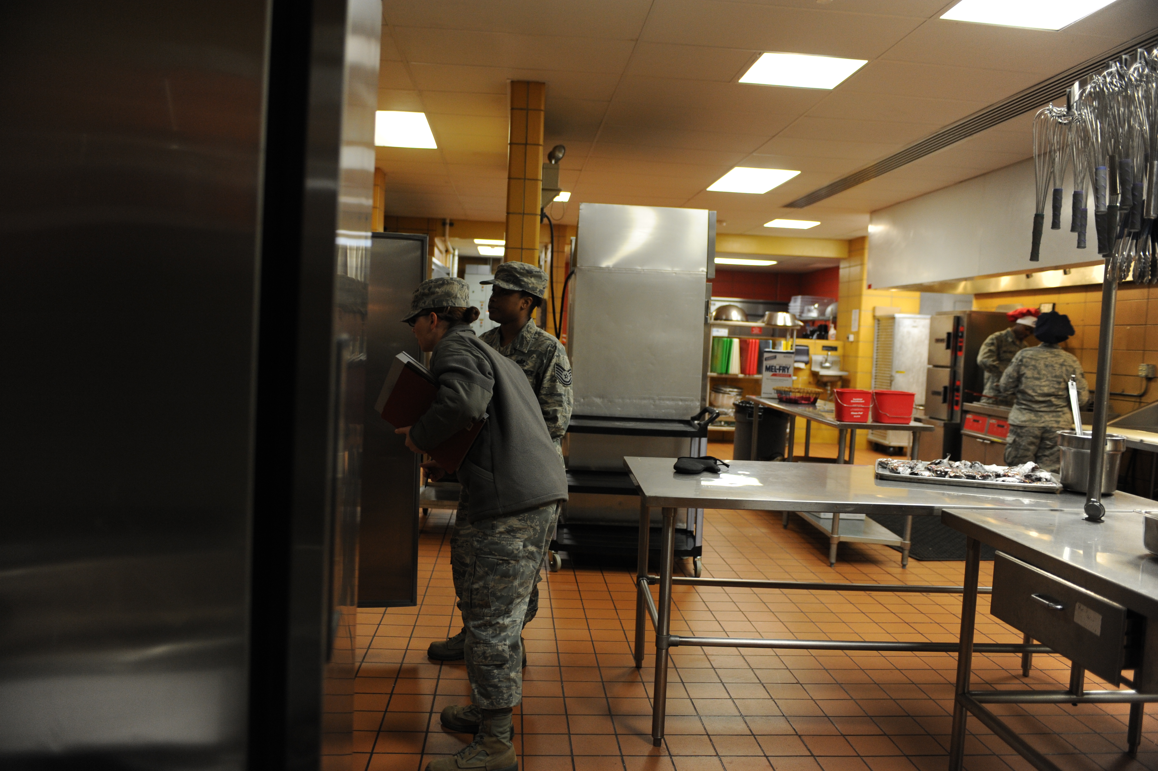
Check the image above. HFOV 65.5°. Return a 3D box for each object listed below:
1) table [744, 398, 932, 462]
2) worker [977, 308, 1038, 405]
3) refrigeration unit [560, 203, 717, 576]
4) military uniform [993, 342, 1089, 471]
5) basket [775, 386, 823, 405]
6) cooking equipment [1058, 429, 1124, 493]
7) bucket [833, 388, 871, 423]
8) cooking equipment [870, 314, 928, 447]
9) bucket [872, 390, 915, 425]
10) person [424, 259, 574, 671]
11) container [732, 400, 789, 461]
[{"bbox_3d":[1.757,0.610,6.605,0.595,0.887,2.300,2,3,-4],"label":"table"},{"bbox_3d":[3.767,0.192,7.922,0.420,1.740,0.520,4,4,26],"label":"worker"},{"bbox_3d":[0.356,-0.037,6.011,0.860,2.130,0.740,2,3,-4],"label":"refrigeration unit"},{"bbox_3d":[3.219,0.414,6.318,0.570,1.430,0.380,4,4,26],"label":"military uniform"},{"bbox_3d":[1.743,0.085,7.150,0.380,0.116,0.280,3,3,16],"label":"basket"},{"bbox_3d":[1.899,0.289,3.338,0.250,0.205,0.250,2,3,-4],"label":"cooking equipment"},{"bbox_3d":[1.696,0.120,5.577,0.190,0.205,0.180,2,3,-4],"label":"bucket"},{"bbox_3d":[4.047,0.002,11.349,0.540,1.760,0.700,2,3,-4],"label":"cooking equipment"},{"bbox_3d":[1.945,0.129,5.596,0.230,0.205,0.180,2,3,-4],"label":"bucket"},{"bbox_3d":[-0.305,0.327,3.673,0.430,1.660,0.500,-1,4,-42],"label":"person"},{"bbox_3d":[1.851,0.565,9.154,0.570,0.700,0.570,2,3,-4],"label":"container"}]

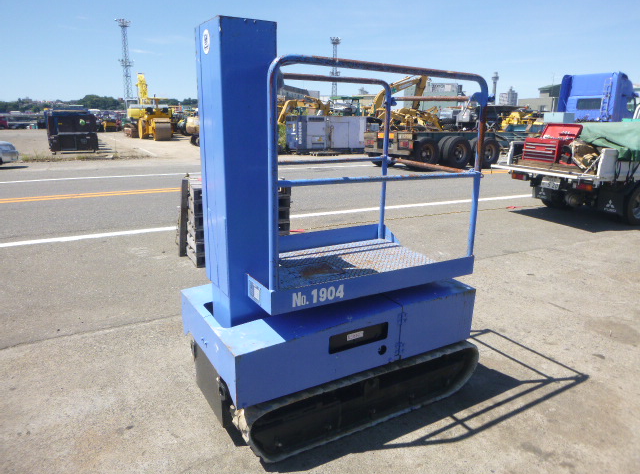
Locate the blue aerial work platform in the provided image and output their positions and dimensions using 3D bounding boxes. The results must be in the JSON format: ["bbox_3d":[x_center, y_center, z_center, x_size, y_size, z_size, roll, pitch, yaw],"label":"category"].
[{"bbox_3d":[0.056,-0.077,2.645,1.513,1.989,1.008,-8,16,-29],"label":"blue aerial work platform"}]

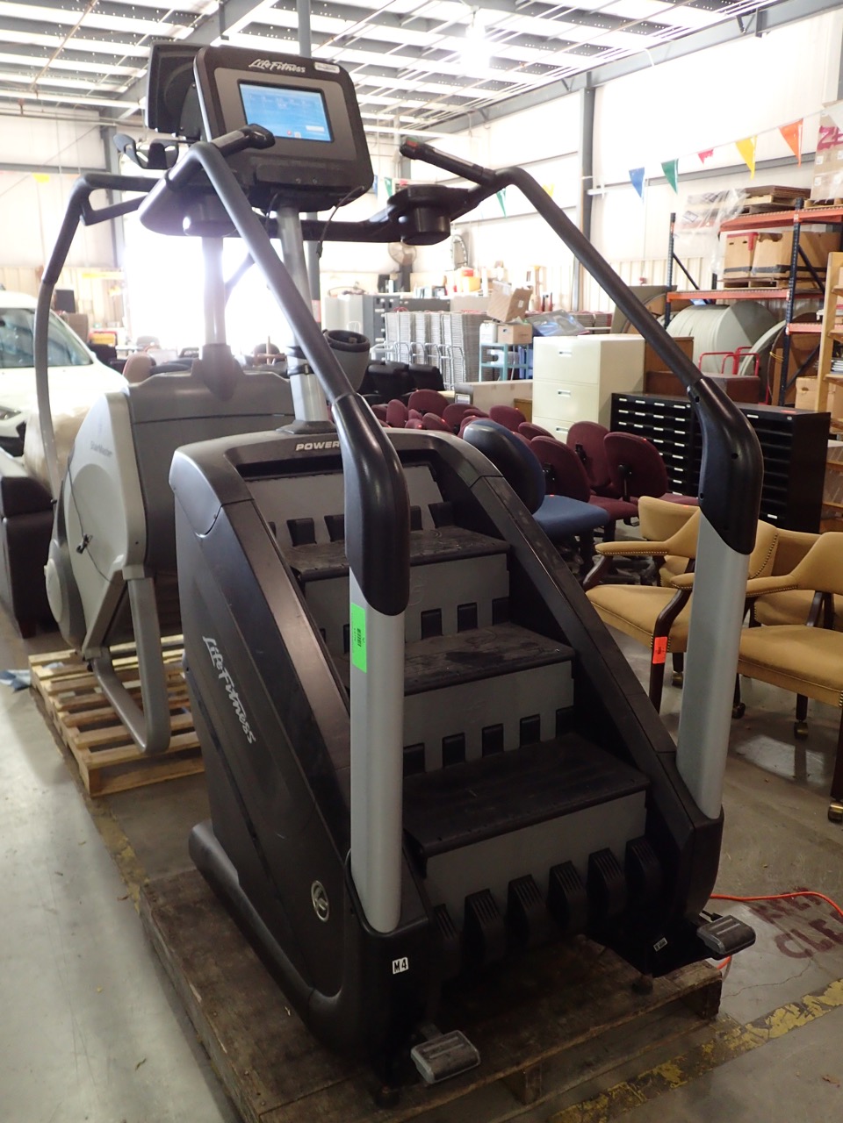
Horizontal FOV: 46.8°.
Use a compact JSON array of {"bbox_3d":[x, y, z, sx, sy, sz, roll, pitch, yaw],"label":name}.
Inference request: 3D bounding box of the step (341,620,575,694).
[{"bbox_3d":[0.044,0.233,2.214,0.543,0.040,0.258,-8,17,-28],"label":"step"}]

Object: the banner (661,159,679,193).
[{"bbox_3d":[3.317,-5.139,13.000,0.030,0.450,0.280,-10,18,-32],"label":"banner"}]

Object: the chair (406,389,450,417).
[{"bbox_3d":[0.242,-1.100,8.628,0.580,0.880,0.600,10,18,34],"label":"chair"}]

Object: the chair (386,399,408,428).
[{"bbox_3d":[0.074,-0.855,7.800,0.640,0.900,0.600,-6,16,-21],"label":"chair"}]

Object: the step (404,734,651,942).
[{"bbox_3d":[0.184,0.578,2.043,0.543,0.235,0.280,-8,17,-28],"label":"step"}]

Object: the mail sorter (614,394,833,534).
[{"bbox_3d":[2.058,-0.677,7.037,0.326,0.930,1.768,-8,17,-28],"label":"mail sorter"}]

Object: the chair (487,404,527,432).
[{"bbox_3d":[0.855,-0.718,7.179,0.600,0.880,0.580,-8,17,-25],"label":"chair"}]

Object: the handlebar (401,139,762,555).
[{"bbox_3d":[0.303,-0.534,2.210,0.300,0.910,1.060,-9,17,-28],"label":"handlebar"}]

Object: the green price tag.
[{"bbox_3d":[-0.095,0.117,1.496,0.002,0.100,0.050,-8,17,-28],"label":"green price tag"}]

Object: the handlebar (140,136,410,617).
[{"bbox_3d":[-0.255,-0.454,1.888,0.280,0.850,1.180,-8,17,-27],"label":"handlebar"}]

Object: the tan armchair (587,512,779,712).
[{"bbox_3d":[1.012,0.220,3.888,0.610,0.810,0.610,-6,16,-22],"label":"tan armchair"}]

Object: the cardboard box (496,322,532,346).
[{"bbox_3d":[1.192,-2.912,12.472,0.290,0.255,0.400,-6,16,-19],"label":"cardboard box"}]

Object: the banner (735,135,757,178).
[{"bbox_3d":[4.003,-4.971,12.000,0.030,0.490,0.290,-10,18,-32],"label":"banner"}]

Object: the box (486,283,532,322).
[{"bbox_3d":[1.042,-3.053,11.500,0.330,0.380,0.330,-6,27,-43],"label":"box"}]

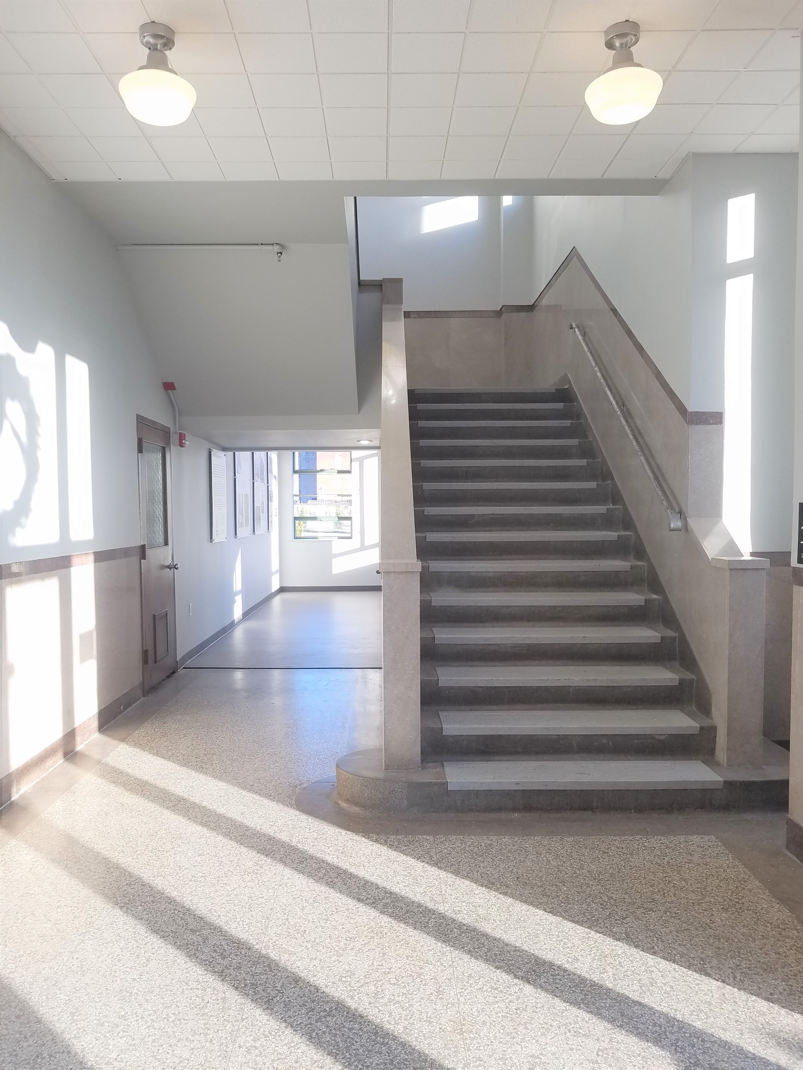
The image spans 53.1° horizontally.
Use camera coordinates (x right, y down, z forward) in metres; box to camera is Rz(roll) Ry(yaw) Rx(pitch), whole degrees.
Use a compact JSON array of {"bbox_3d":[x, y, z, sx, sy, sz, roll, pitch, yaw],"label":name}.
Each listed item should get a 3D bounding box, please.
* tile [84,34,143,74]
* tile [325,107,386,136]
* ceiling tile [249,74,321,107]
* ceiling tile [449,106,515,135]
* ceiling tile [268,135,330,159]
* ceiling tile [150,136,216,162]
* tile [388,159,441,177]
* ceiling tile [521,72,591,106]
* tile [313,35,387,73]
[{"bbox_3d":[-1.131,-2.020,3.365,0.305,0.020,0.305,-1,2,-1],"label":"tile"},{"bbox_3d":[-0.215,-2.009,3.889,0.302,0.020,0.300,-1,2,-1],"label":"tile"},{"bbox_3d":[-0.514,-1.992,3.586,0.302,0.020,0.300,-1,2,-1],"label":"ceiling tile"},{"bbox_3d":[0.403,-2.056,3.977,0.305,0.020,0.305,-1,2,-1],"label":"ceiling tile"},{"bbox_3d":[-0.527,-2.016,4.179,0.302,0.020,0.300,-1,2,-1],"label":"ceiling tile"},{"bbox_3d":[-1.134,-2.022,4.199,0.305,0.019,0.300,-1,2,-1],"label":"ceiling tile"},{"bbox_3d":[0.086,-2.045,4.478,0.300,0.020,0.250,0,3,-1],"label":"tile"},{"bbox_3d":[0.705,-2.011,3.612,0.302,0.020,0.302,-1,3,-1],"label":"ceiling tile"},{"bbox_3d":[-0.204,-2.030,3.375,0.305,0.020,0.305,-1,2,-1],"label":"tile"}]

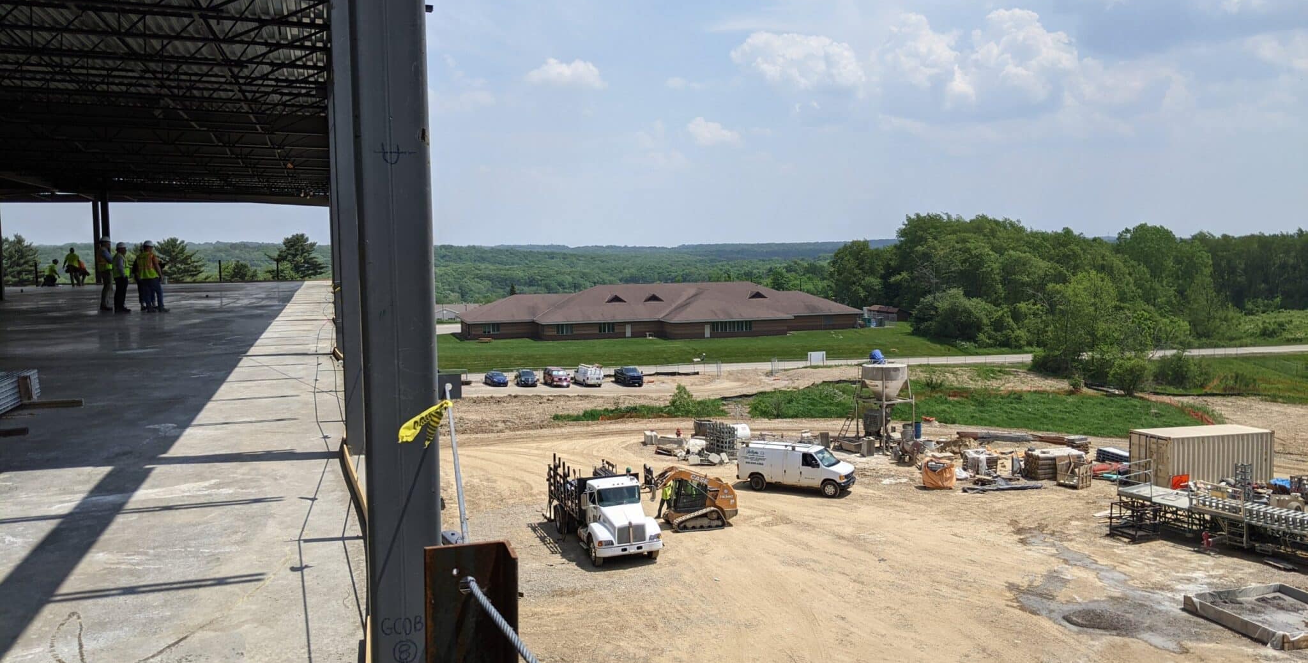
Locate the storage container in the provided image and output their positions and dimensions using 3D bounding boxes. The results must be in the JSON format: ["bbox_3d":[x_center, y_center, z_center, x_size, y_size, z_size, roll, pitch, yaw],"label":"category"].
[{"bbox_3d":[25.848,5.965,48.171,6.058,2.590,2.438,-2,5,-17],"label":"storage container"}]

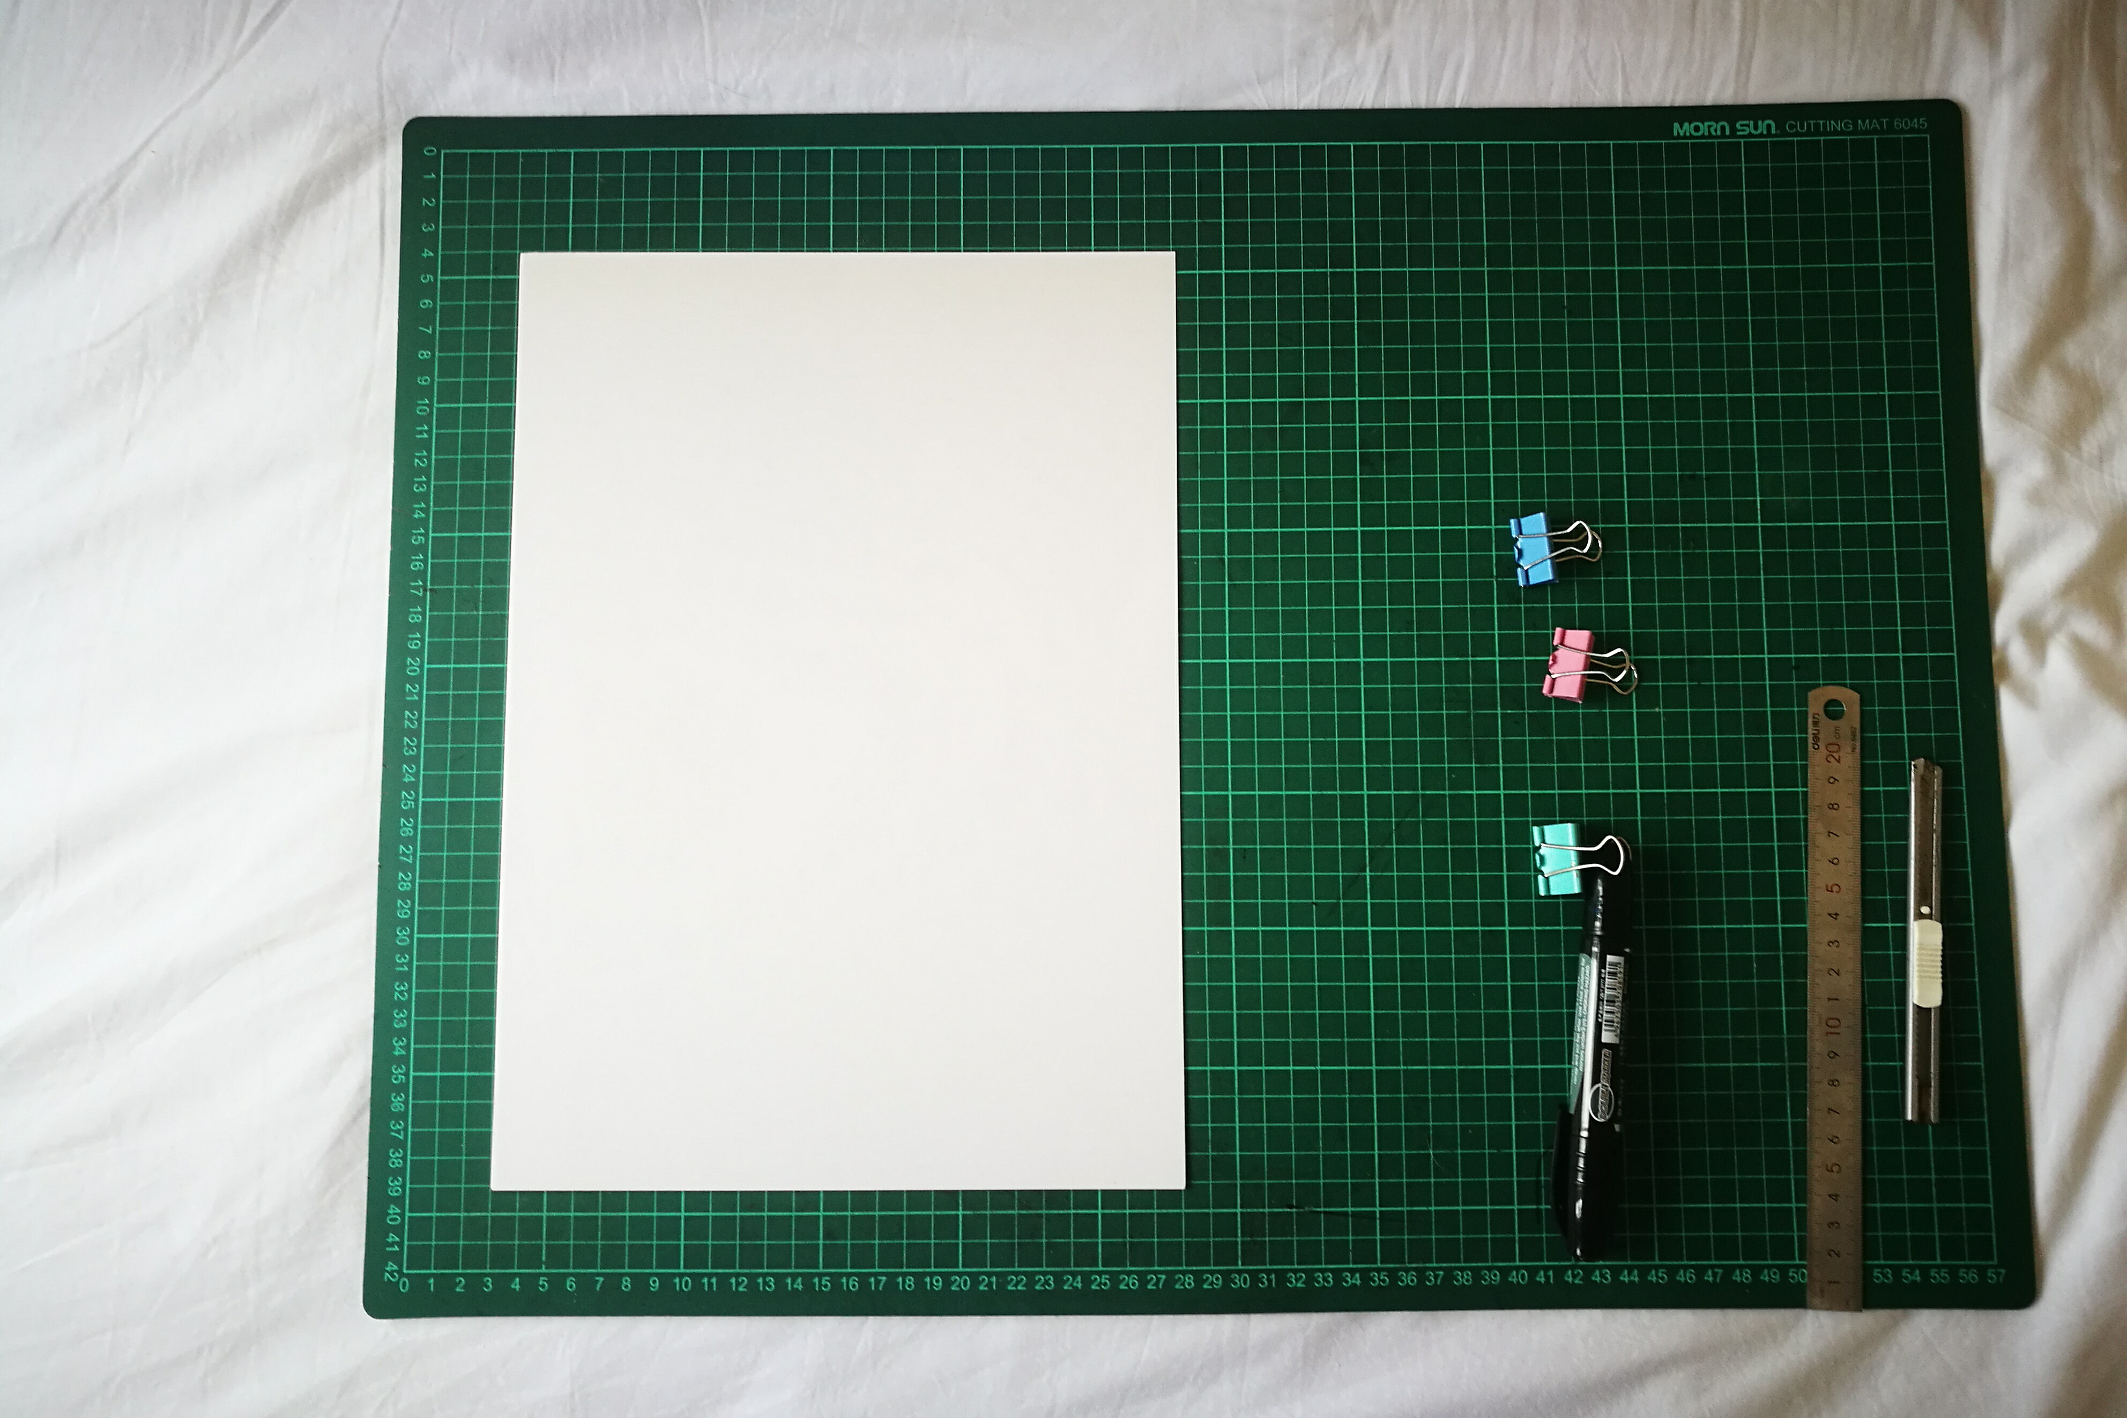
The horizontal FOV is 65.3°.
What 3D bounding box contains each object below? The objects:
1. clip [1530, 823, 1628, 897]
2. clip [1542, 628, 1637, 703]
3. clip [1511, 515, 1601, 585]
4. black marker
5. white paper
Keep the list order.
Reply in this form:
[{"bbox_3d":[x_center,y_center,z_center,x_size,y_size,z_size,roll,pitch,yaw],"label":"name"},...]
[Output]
[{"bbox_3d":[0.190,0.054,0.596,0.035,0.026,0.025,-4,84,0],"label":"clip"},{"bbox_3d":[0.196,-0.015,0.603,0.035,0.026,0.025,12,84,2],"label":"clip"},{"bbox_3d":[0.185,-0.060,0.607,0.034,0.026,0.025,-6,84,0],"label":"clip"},{"bbox_3d":[0.189,0.121,0.593,0.025,0.018,0.149,4,84,1],"label":"black marker"},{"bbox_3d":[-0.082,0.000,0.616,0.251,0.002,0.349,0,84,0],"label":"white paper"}]

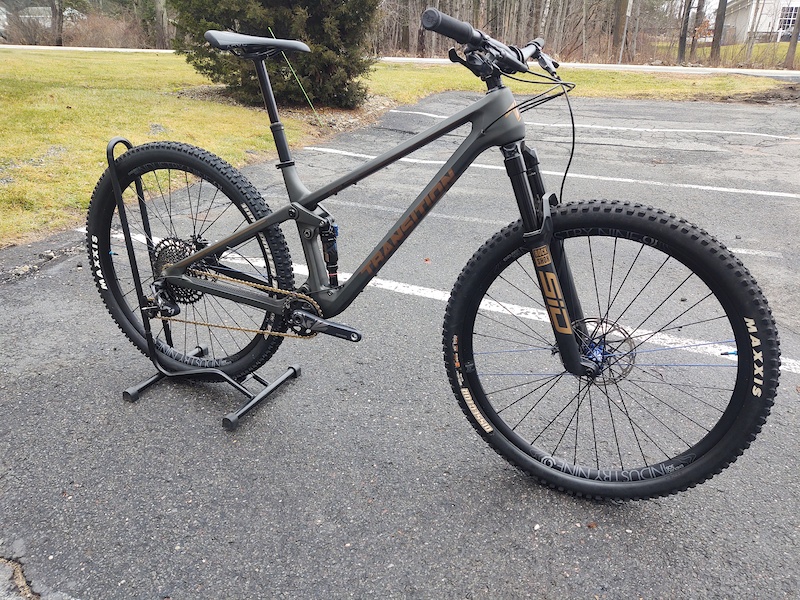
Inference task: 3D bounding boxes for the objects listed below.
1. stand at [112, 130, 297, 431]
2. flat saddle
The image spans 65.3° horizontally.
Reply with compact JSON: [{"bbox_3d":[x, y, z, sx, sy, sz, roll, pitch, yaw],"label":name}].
[{"bbox_3d":[-0.609,-0.079,1.868,0.500,0.760,0.365,11,22,20],"label":"stand"},{"bbox_3d":[-0.338,-0.629,1.540,0.268,0.058,0.140,11,22,20],"label":"flat saddle"}]

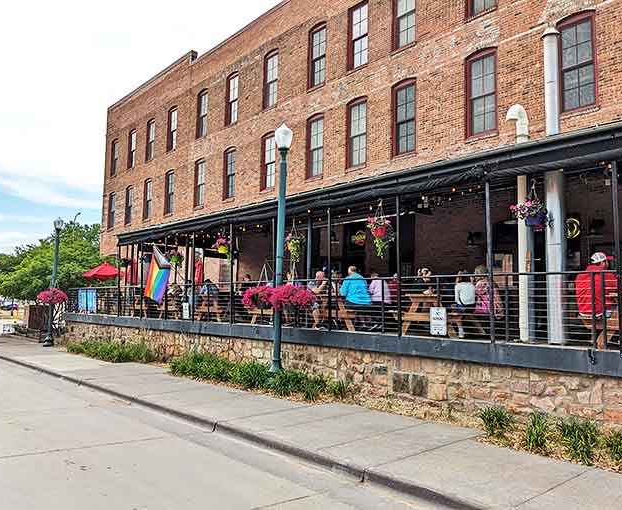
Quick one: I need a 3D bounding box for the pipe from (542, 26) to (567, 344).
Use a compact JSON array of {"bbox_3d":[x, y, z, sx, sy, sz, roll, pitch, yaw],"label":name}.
[{"bbox_3d":[3.672,-1.104,8.021,0.290,4.852,0.290,5,-6,-41],"label":"pipe"}]

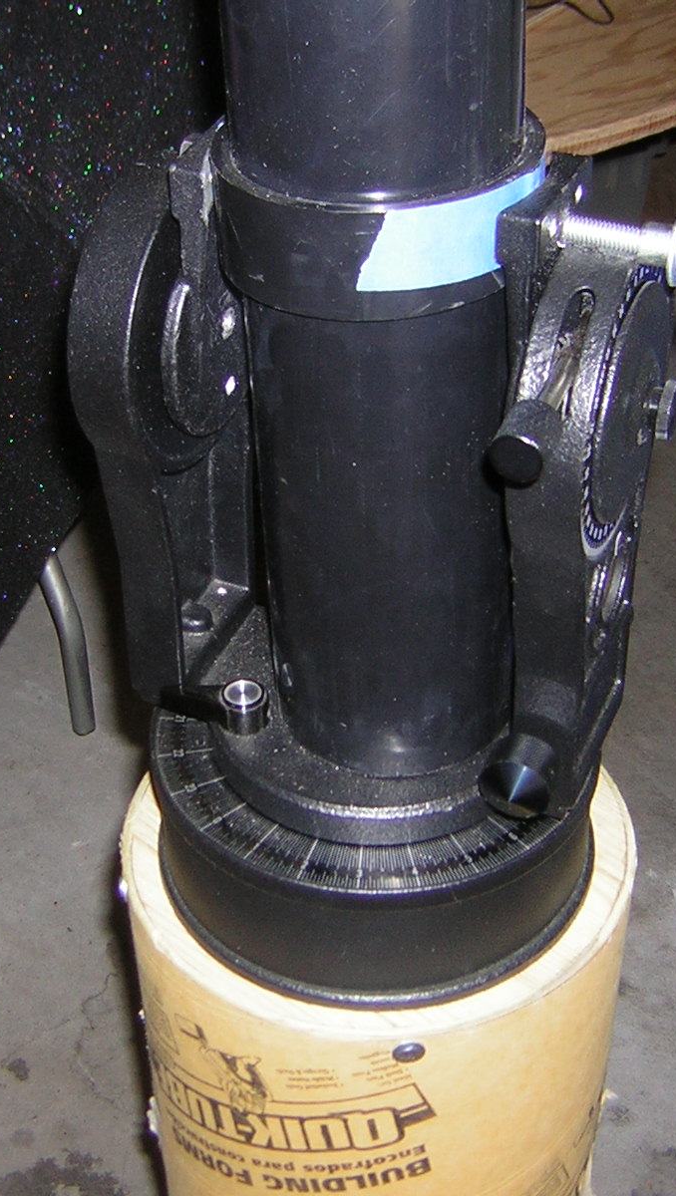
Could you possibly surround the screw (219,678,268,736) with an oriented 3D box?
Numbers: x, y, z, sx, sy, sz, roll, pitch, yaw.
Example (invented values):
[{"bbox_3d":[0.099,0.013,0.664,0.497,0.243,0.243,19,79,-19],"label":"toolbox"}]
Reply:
[{"bbox_3d":[-0.035,0.042,0.622,0.018,0.015,0.018,-1,38,1],"label":"screw"}]

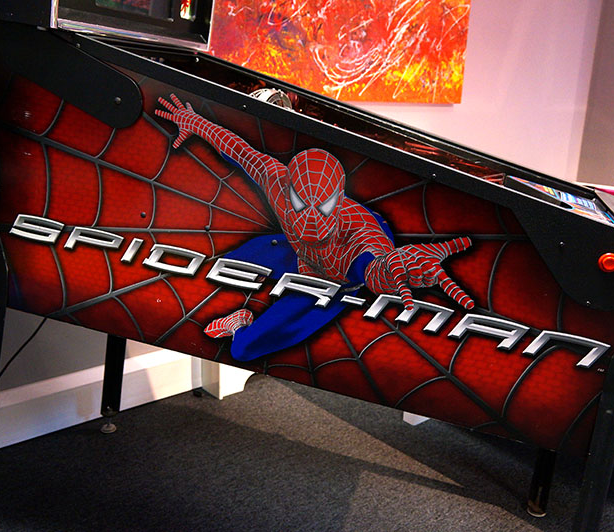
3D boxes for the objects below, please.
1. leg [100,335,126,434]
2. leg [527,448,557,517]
[{"bbox_3d":[-0.587,0.186,1.960,0.062,0.755,0.062,15,17,13],"label":"leg"},{"bbox_3d":[0.663,0.336,1.624,0.062,0.720,0.062,9,16,15],"label":"leg"}]

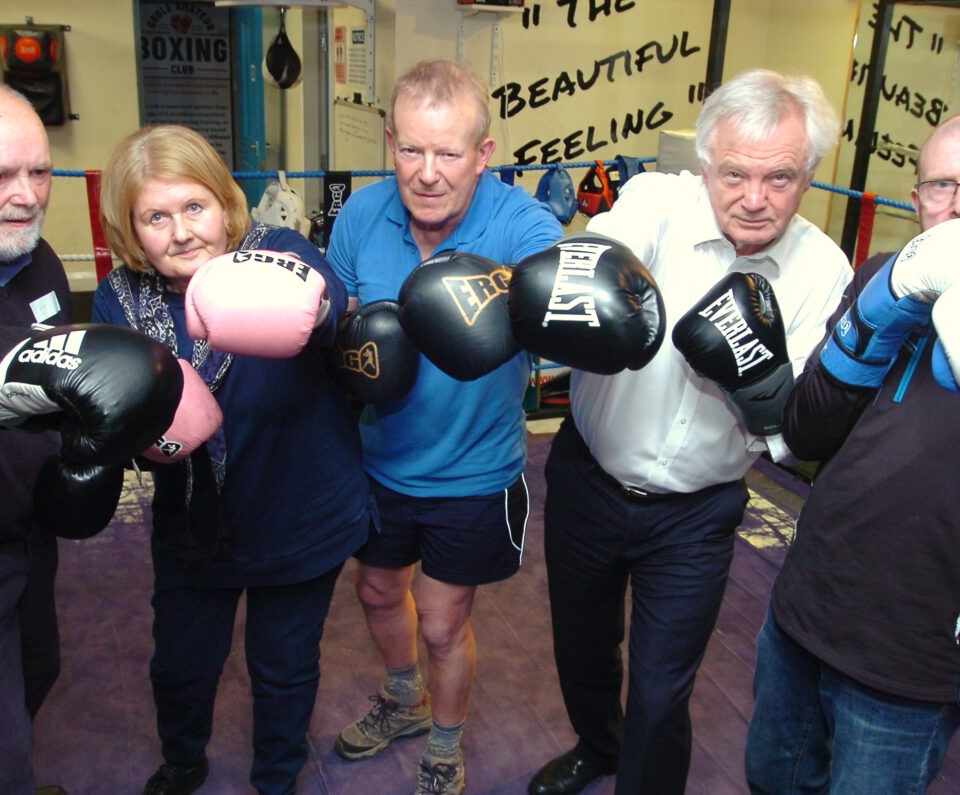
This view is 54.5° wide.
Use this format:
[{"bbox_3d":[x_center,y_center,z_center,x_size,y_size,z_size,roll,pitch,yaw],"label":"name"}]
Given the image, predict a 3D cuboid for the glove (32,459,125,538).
[{"bbox_3d":[-0.582,0.129,1.360,0.135,0.135,0.280,-3,12,-11],"label":"glove"}]

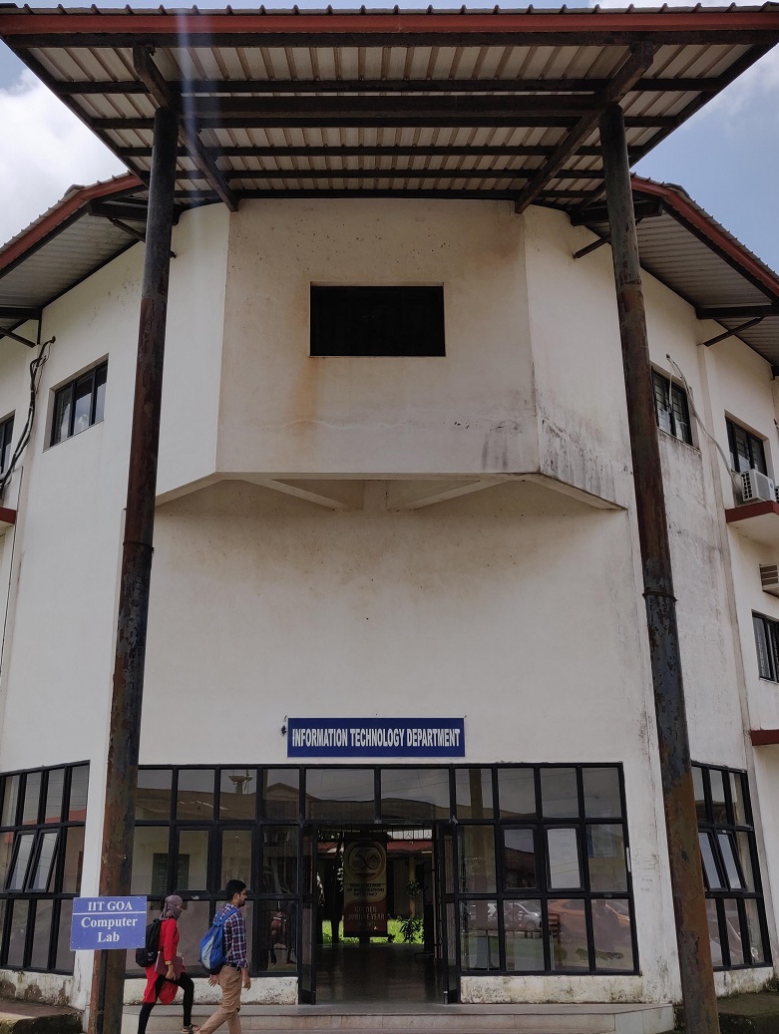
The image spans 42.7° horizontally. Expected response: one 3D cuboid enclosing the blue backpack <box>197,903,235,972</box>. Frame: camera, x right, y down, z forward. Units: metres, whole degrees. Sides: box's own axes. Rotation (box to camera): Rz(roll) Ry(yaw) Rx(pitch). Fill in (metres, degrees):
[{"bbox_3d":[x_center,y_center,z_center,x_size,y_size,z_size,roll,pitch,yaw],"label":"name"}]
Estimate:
[{"bbox_3d":[-1.623,3.968,9.348,0.270,0.510,0.320,8,-20,3],"label":"blue backpack"}]

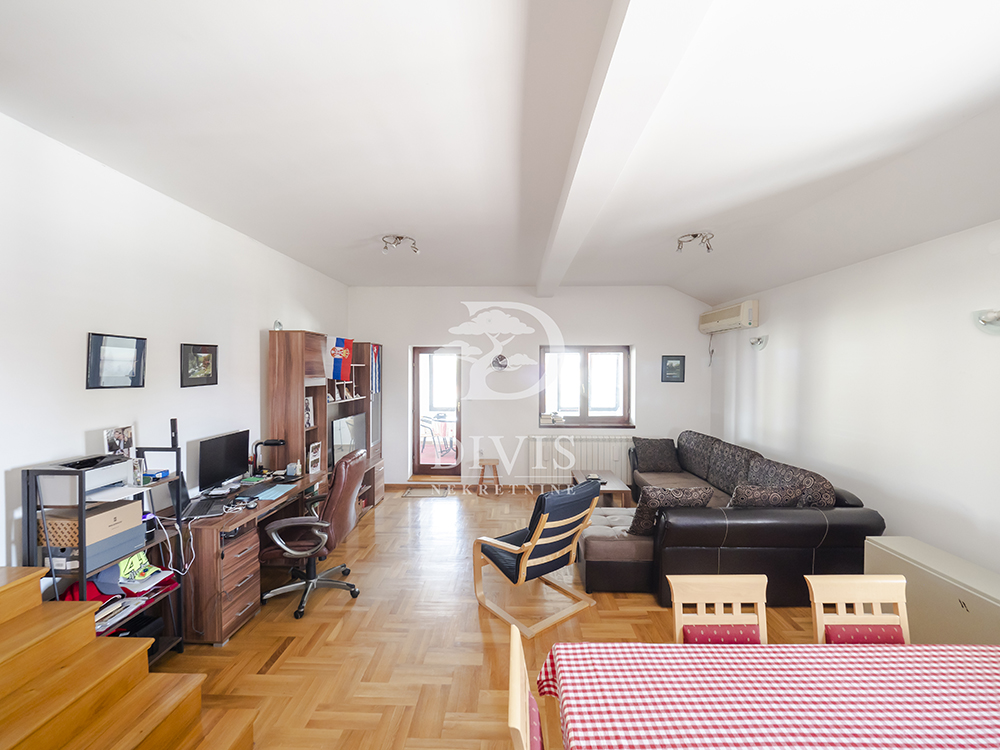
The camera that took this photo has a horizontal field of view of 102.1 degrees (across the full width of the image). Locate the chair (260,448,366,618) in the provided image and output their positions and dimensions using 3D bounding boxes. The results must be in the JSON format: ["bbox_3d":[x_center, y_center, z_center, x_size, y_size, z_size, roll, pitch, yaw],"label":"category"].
[{"bbox_3d":[-1.415,1.155,3.119,0.680,1.090,0.650,0,1,5],"label":"chair"}]

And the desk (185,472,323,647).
[{"bbox_3d":[-2.018,1.320,3.277,0.550,0.750,1.460,0,1,1],"label":"desk"}]

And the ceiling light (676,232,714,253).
[{"bbox_3d":[1.727,-1.182,3.587,0.330,0.140,0.270,0,1,1],"label":"ceiling light"}]

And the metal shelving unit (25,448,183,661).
[{"bbox_3d":[-2.143,1.077,2.249,0.300,1.270,0.590,0,1,1],"label":"metal shelving unit"}]

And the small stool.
[{"bbox_3d":[-0.150,1.449,5.724,0.290,0.460,0.250,0,1,2],"label":"small stool"}]

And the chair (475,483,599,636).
[{"bbox_3d":[0.270,1.237,3.054,0.660,0.950,0.730,-1,1,-39],"label":"chair"}]

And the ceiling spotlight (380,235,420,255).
[{"bbox_3d":[-0.902,-1.193,3.669,0.330,0.140,0.270,0,1,1],"label":"ceiling spotlight"}]

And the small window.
[{"bbox_3d":[1.242,0.147,5.941,1.380,1.160,0.150,0,1,2],"label":"small window"}]

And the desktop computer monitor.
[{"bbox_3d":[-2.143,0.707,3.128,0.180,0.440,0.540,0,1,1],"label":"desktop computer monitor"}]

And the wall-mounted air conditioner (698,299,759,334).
[{"bbox_3d":[2.978,-0.749,5.270,0.210,0.330,0.940,0,1,1],"label":"wall-mounted air conditioner"}]

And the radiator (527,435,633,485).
[{"bbox_3d":[1.130,1.185,5.716,1.445,0.670,0.100,0,1,2],"label":"radiator"}]

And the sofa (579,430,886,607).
[{"bbox_3d":[1.813,1.242,4.204,2.260,0.900,2.520,0,1,1],"label":"sofa"}]

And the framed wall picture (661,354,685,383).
[{"bbox_3d":[2.527,-0.092,5.907,0.340,0.390,0.025,0,1,1],"label":"framed wall picture"}]

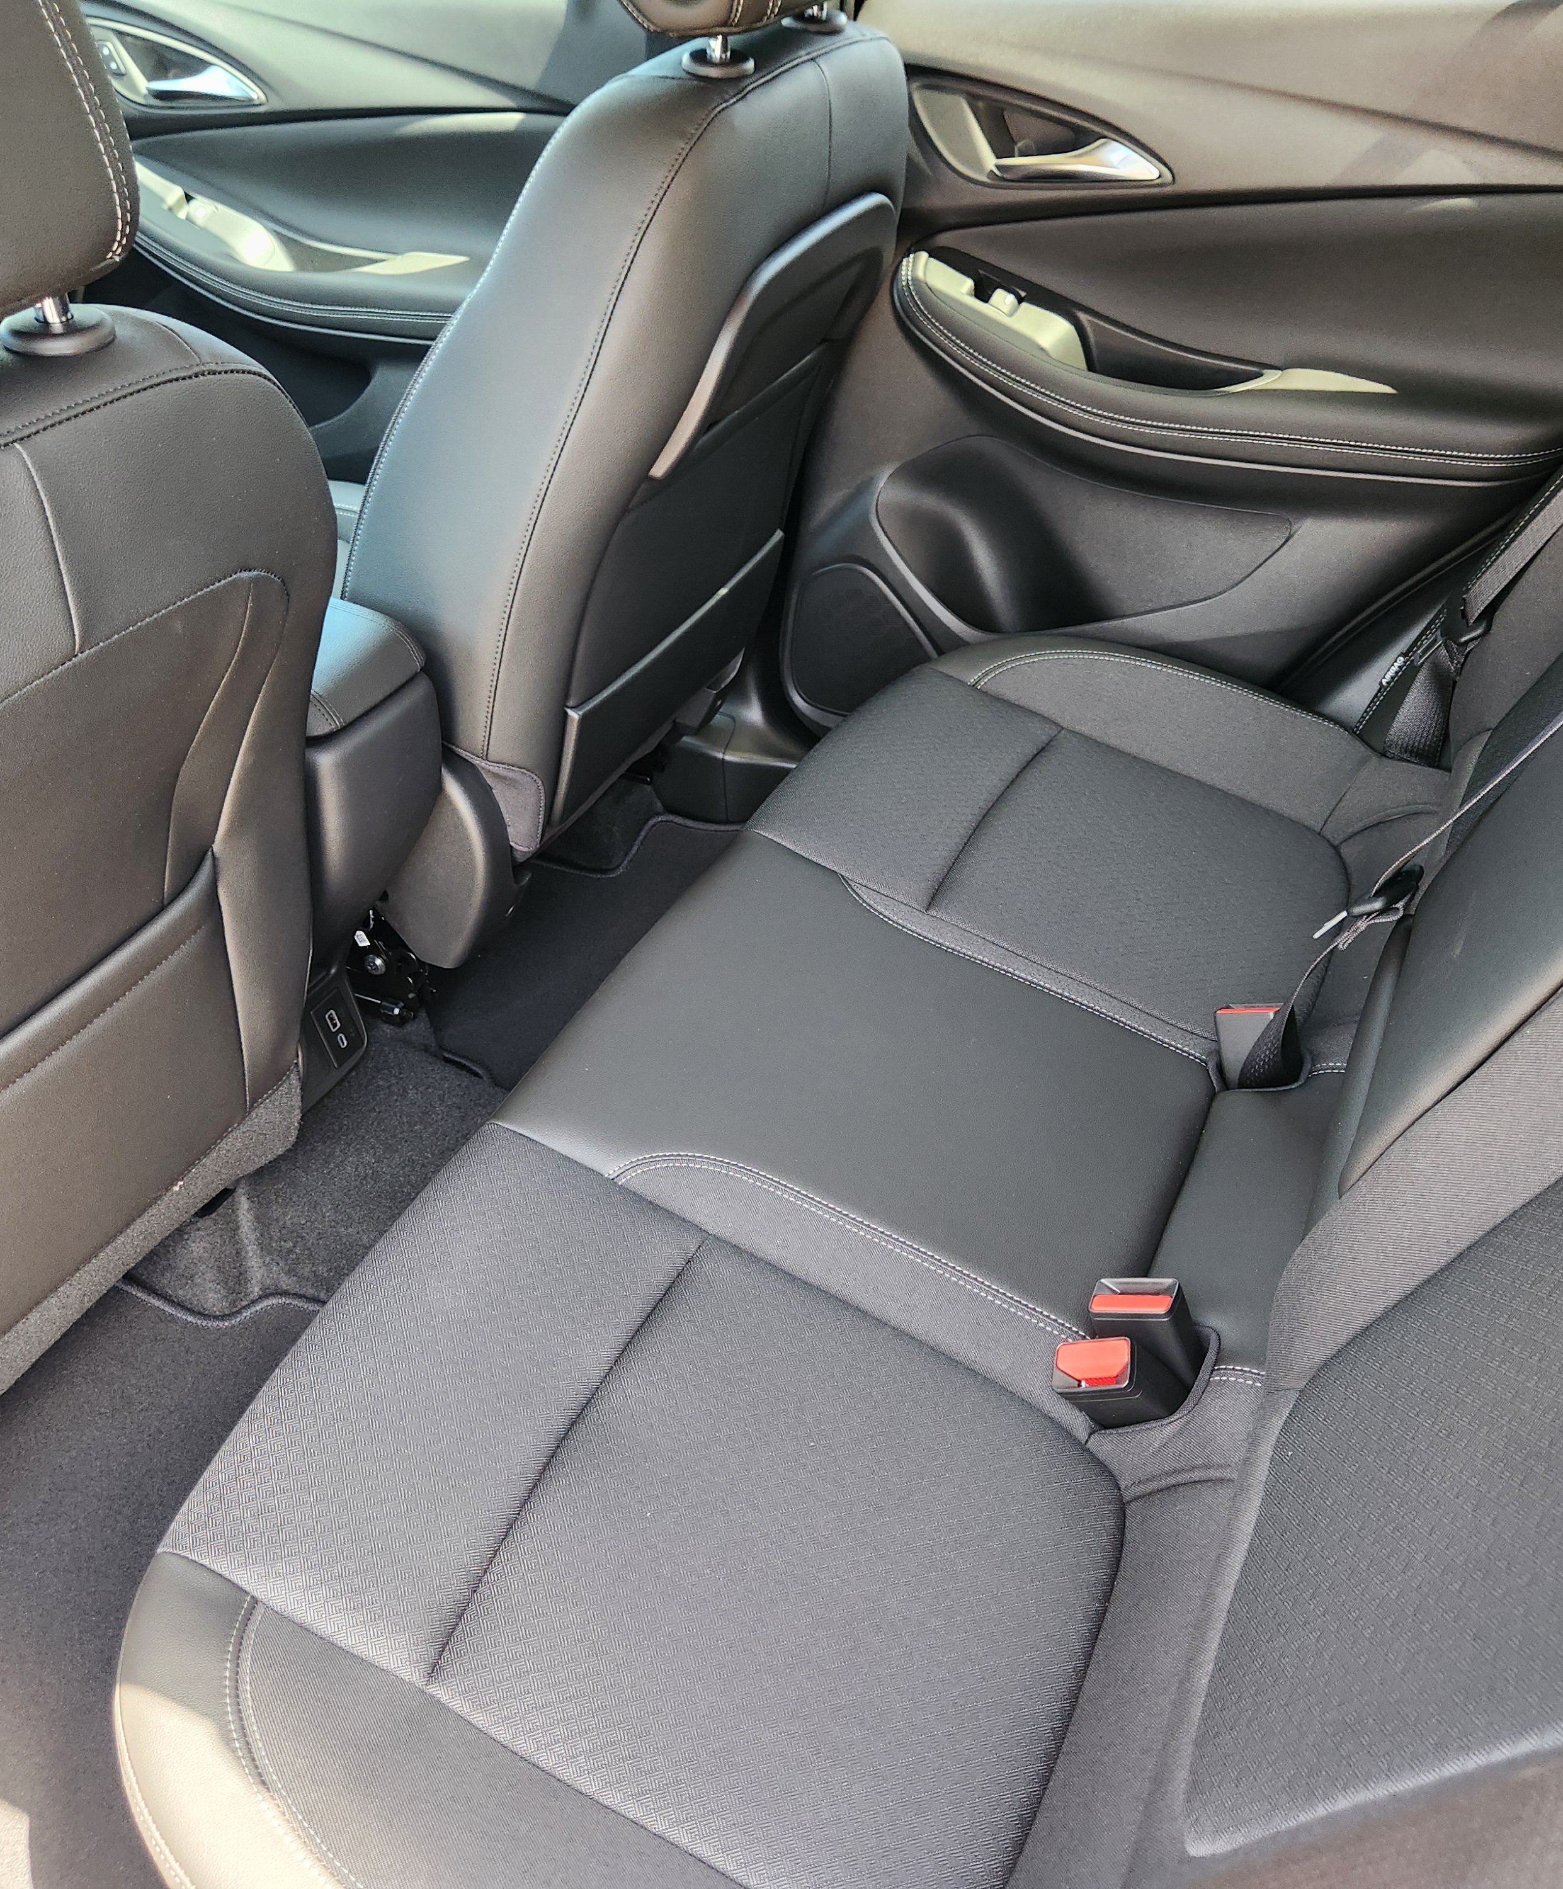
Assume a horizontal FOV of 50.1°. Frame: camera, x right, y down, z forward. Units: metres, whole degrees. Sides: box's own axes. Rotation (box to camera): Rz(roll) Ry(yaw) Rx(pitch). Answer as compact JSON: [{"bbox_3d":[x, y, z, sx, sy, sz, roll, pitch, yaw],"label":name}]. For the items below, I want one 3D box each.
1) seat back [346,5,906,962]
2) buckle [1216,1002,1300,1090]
[{"bbox_3d":[-0.127,-0.382,1.319,0.200,0.680,0.490,30,44,7],"label":"seat back"},{"bbox_3d":[0.316,0.073,1.105,0.043,0.068,0.026,-4,8,29],"label":"buckle"}]

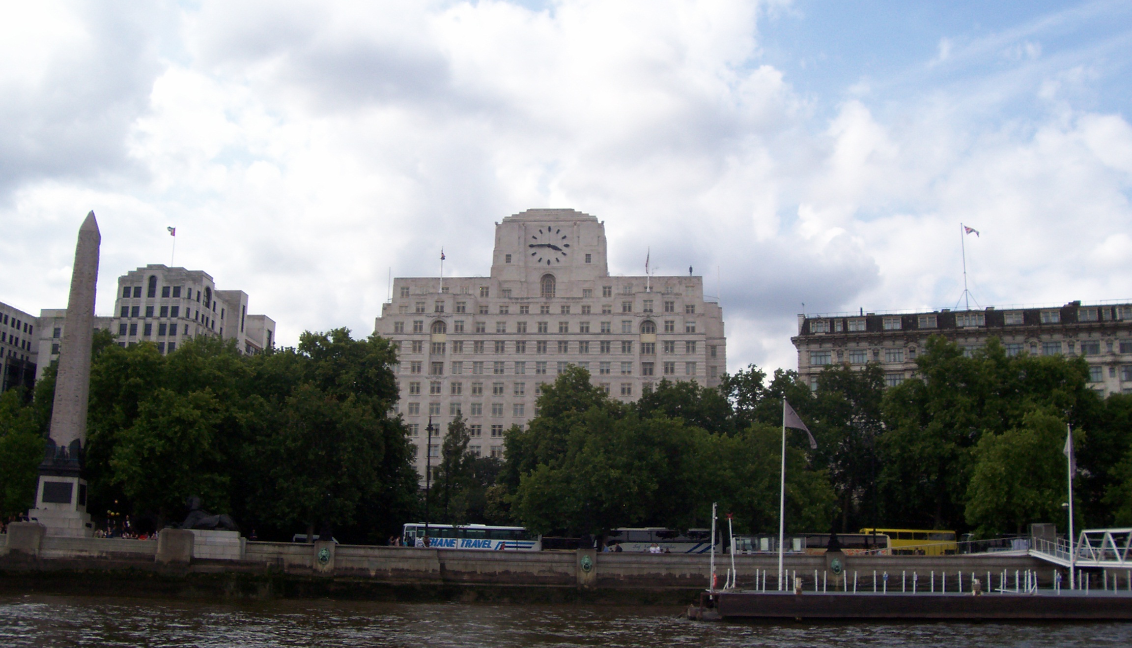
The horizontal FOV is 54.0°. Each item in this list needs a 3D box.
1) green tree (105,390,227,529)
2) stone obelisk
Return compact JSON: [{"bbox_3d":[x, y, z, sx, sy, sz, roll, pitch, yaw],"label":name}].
[{"bbox_3d":[-34.052,12.632,94.745,10.278,14.594,9.765,3,-11,-10],"label":"green tree"},{"bbox_3d":[-39.275,3.967,89.116,4.600,27.000,4.600,3,-12,-11],"label":"stone obelisk"}]

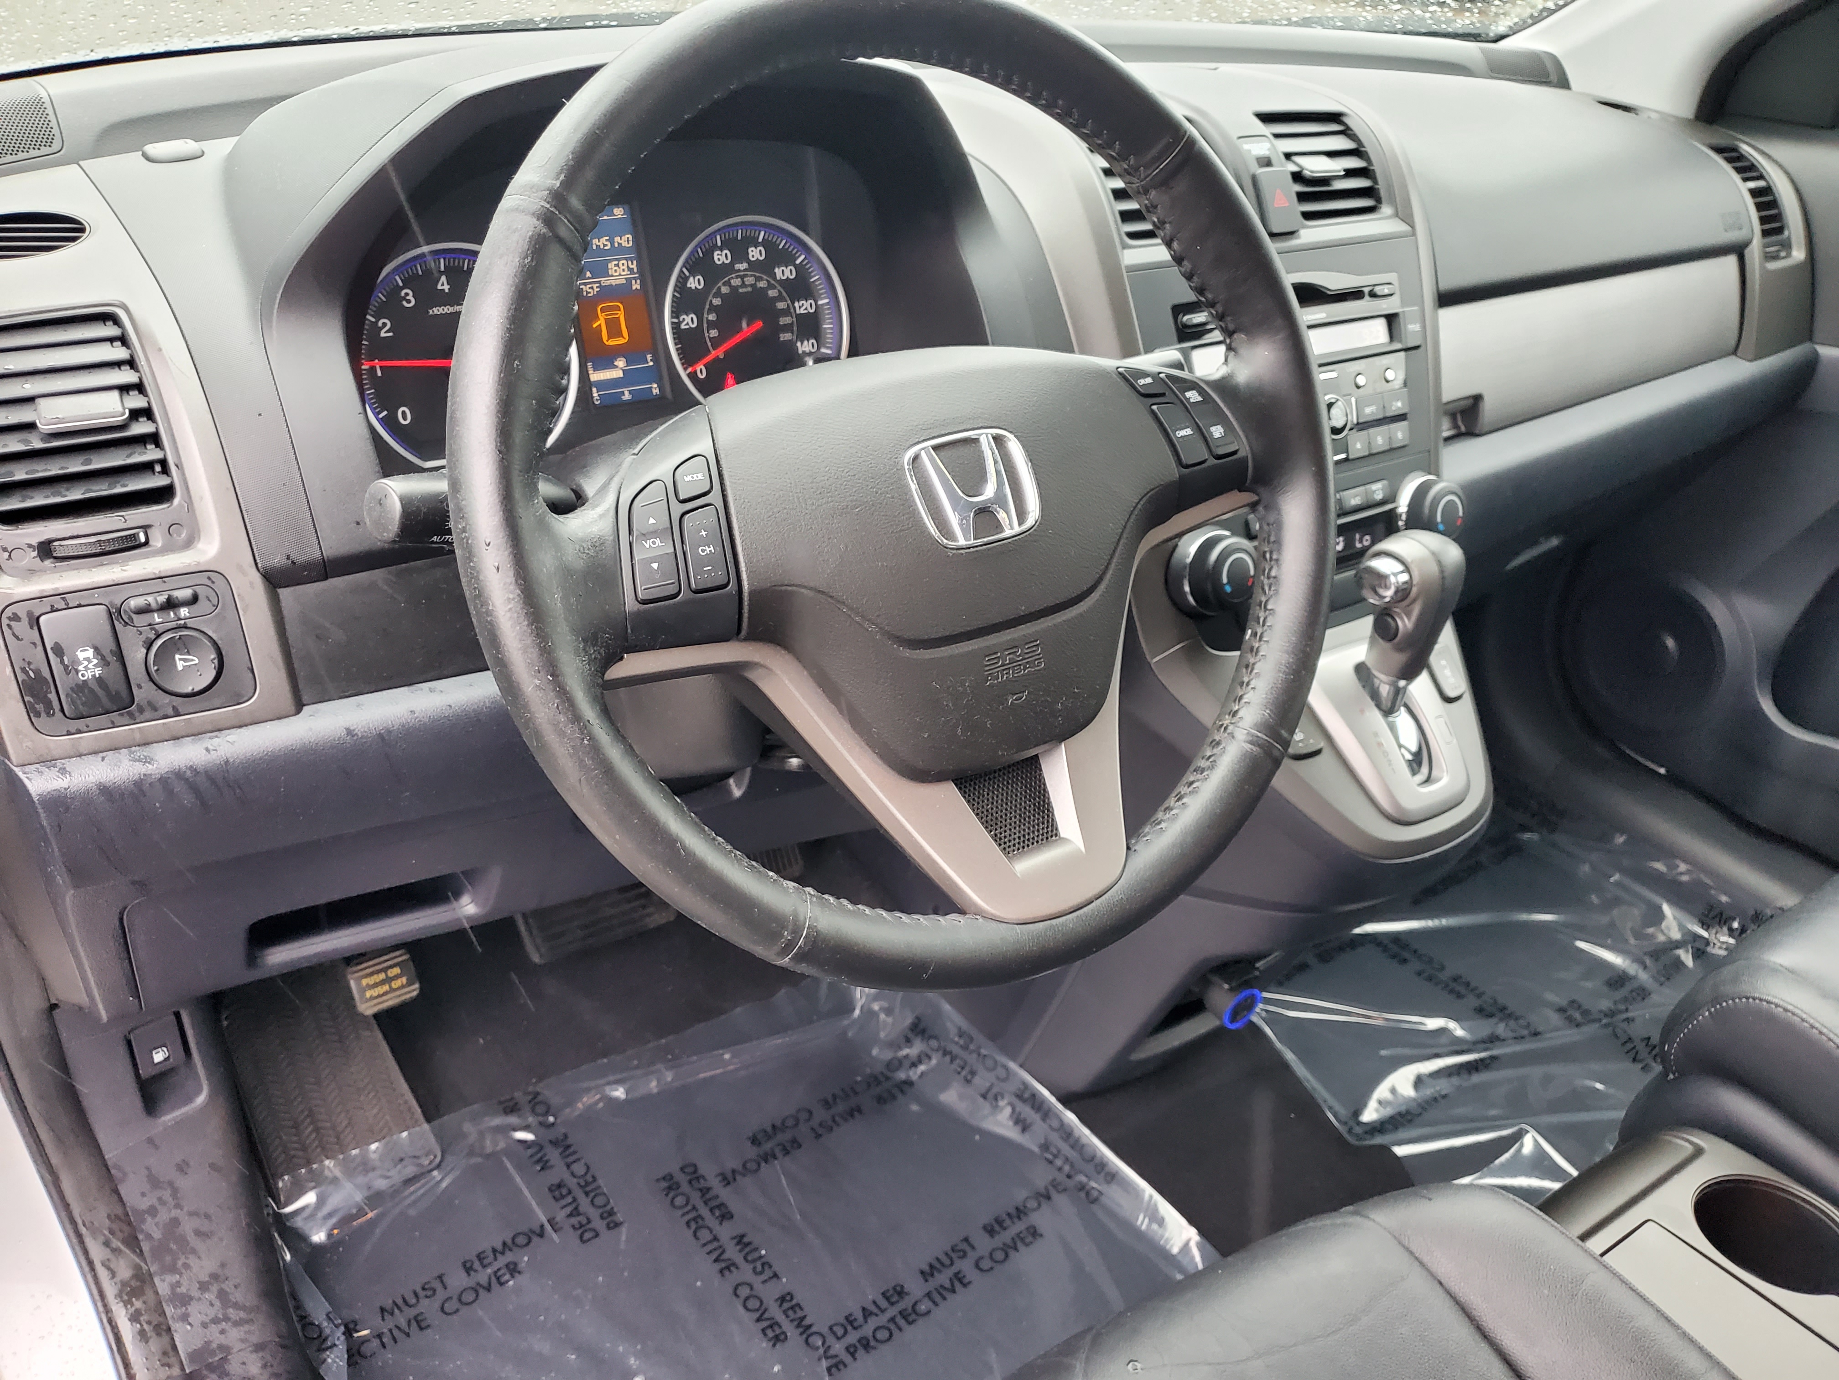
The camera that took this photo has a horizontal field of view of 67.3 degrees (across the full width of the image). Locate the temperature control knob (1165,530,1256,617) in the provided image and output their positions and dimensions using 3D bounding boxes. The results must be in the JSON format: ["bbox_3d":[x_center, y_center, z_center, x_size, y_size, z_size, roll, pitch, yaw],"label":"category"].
[{"bbox_3d":[0.176,-0.068,0.810,0.054,0.054,0.029,-17,14,-29],"label":"temperature control knob"}]

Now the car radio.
[{"bbox_3d":[0.226,-0.190,0.855,0.218,0.120,0.035,-17,13,-29],"label":"car radio"}]

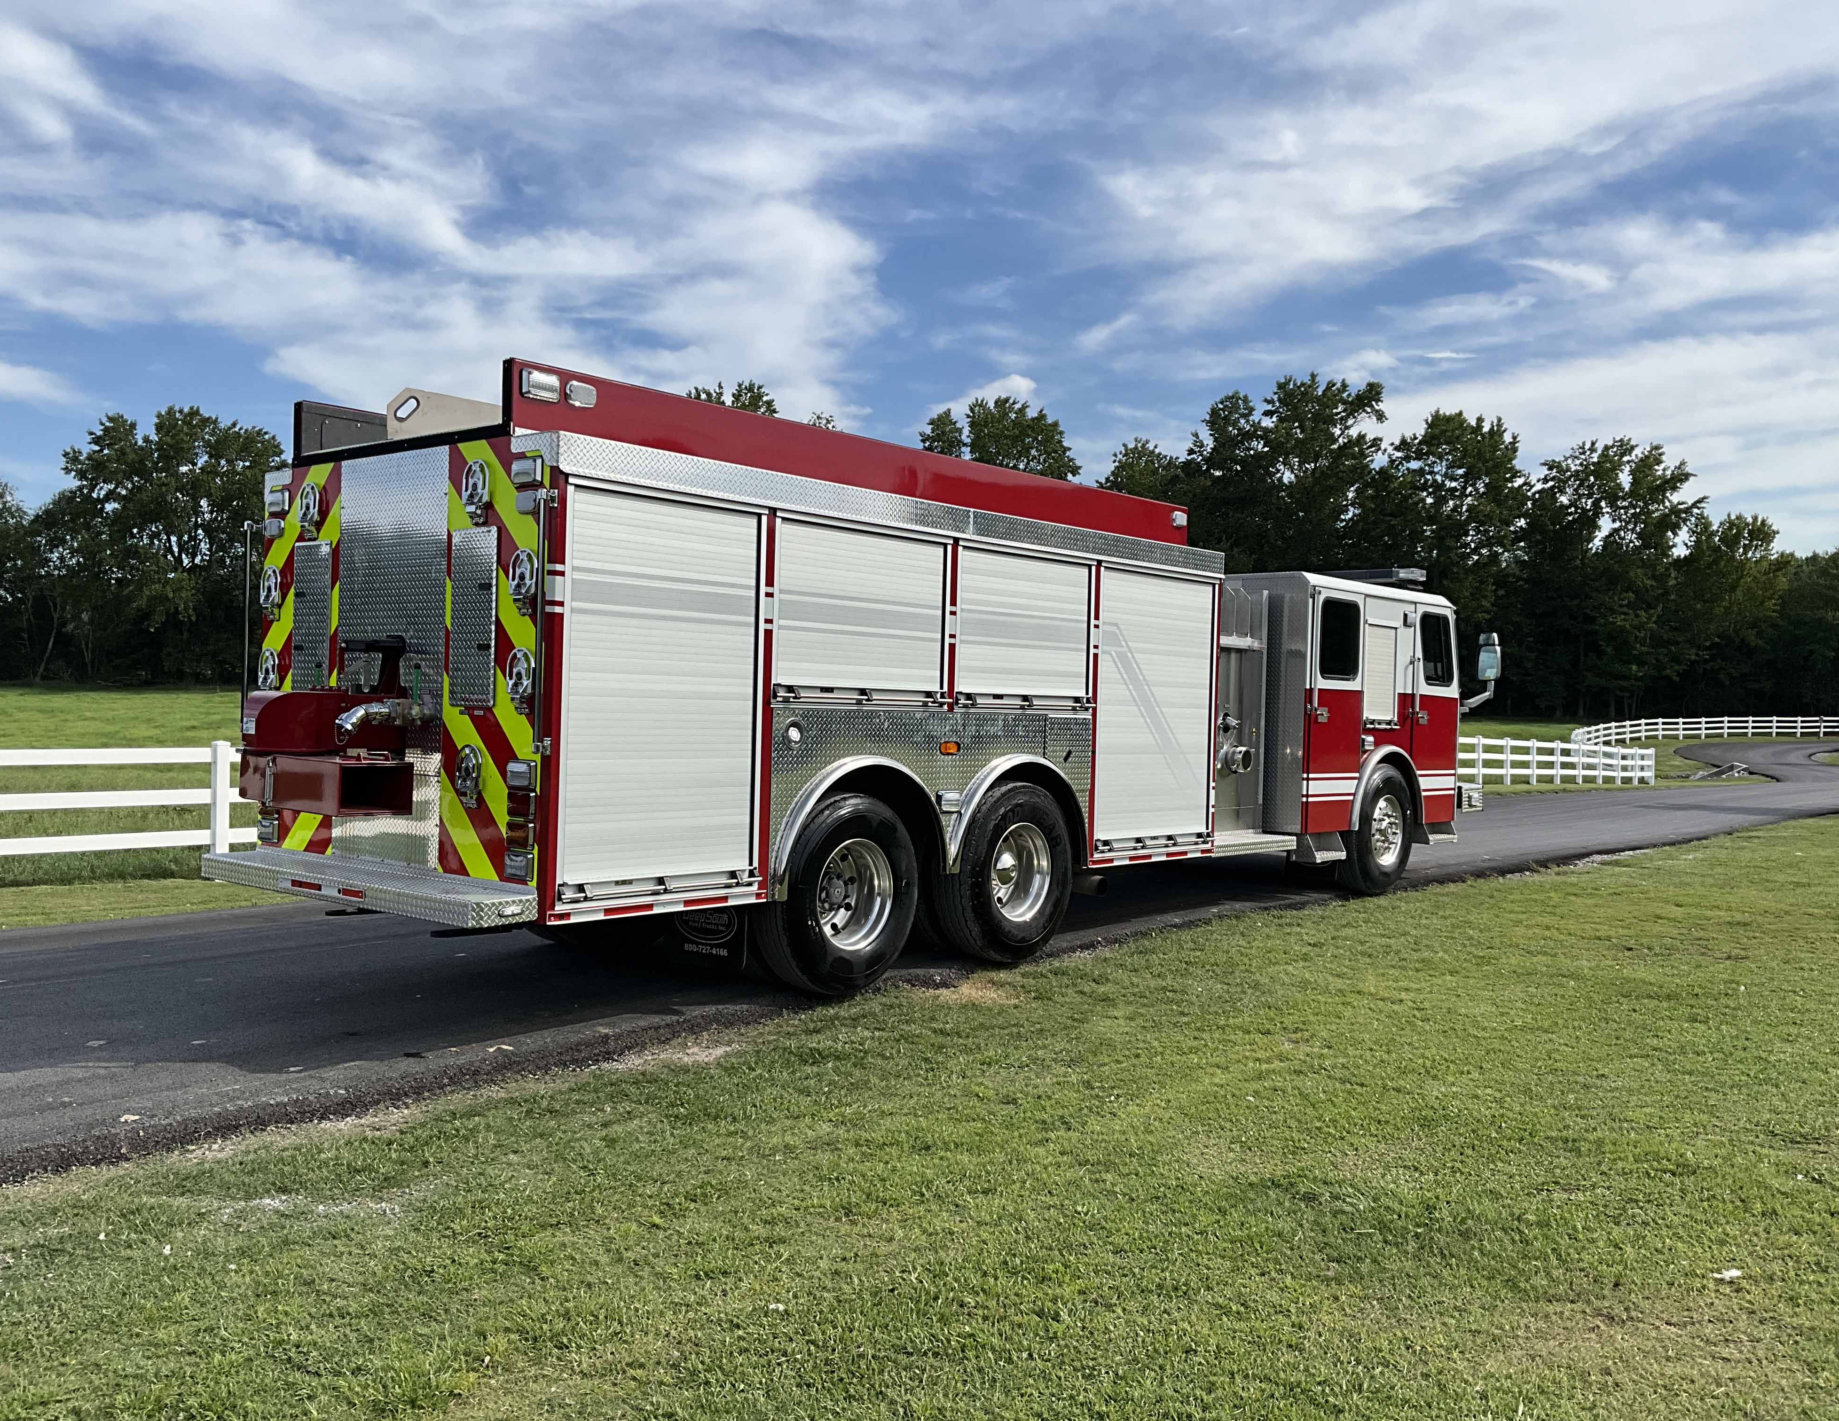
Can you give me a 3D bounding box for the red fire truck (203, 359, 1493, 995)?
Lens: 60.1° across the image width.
[{"bbox_3d":[0.845,0.007,11.537,2.600,2.980,11.060,1,0,40],"label":"red fire truck"}]

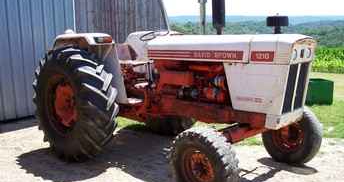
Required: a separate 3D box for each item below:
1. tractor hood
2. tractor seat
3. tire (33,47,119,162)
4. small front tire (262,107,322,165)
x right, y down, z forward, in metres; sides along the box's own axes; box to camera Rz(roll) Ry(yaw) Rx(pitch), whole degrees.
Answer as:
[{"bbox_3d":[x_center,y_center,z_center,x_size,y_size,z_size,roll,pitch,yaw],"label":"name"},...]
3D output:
[{"bbox_3d":[0.568,-0.492,4.526,1.975,0.310,0.520,5,9,43],"label":"tractor hood"},{"bbox_3d":[-0.774,-0.527,5.780,0.450,0.410,0.480,5,9,43],"label":"tractor seat"},{"bbox_3d":[-1.353,0.168,5.315,1.531,1.531,0.440,5,9,43],"label":"tire"},{"bbox_3d":[1.535,0.539,5.014,0.205,0.765,0.765,-7,10,-43],"label":"small front tire"}]

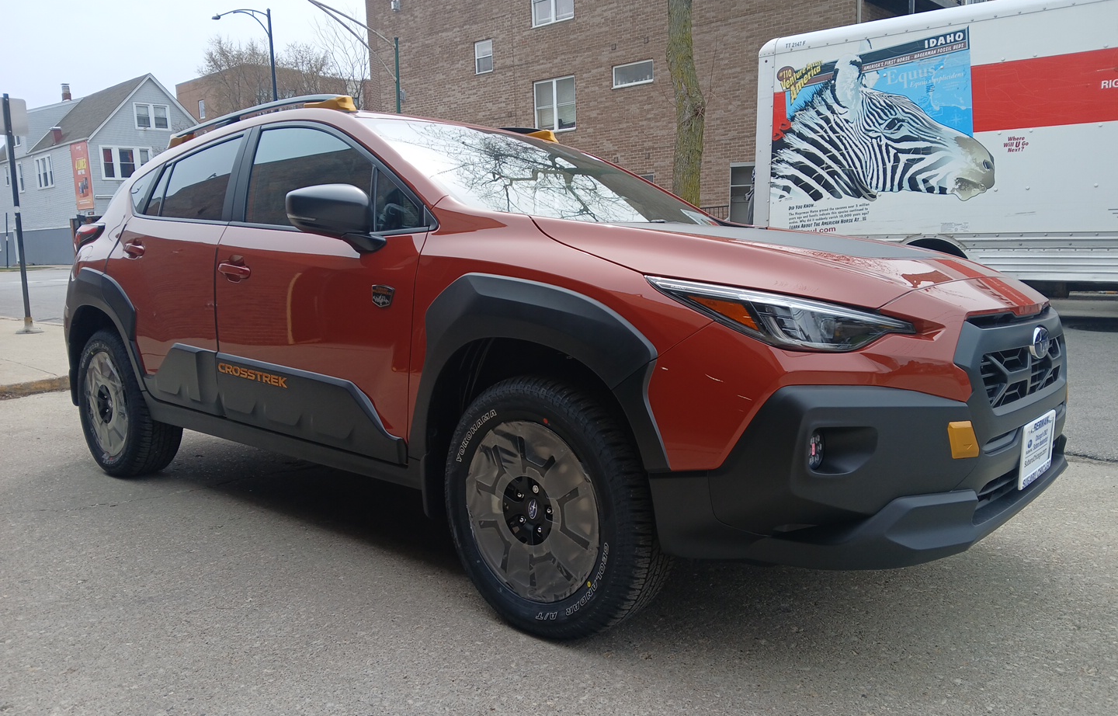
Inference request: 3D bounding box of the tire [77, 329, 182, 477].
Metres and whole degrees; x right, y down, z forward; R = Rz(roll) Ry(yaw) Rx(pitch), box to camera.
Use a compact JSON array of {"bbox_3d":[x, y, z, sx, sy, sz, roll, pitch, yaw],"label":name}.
[{"bbox_3d":[-2.039,0.206,3.991,0.700,0.700,0.235,5,9,40],"label":"tire"}]

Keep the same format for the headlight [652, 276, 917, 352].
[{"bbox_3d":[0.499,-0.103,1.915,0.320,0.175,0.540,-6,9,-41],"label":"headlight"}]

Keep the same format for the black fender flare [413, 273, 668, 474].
[{"bbox_3d":[-0.076,0.058,2.191,0.920,0.550,0.120,5,9,40],"label":"black fender flare"}]

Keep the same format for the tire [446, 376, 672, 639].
[{"bbox_3d":[-0.006,0.388,2.271,0.700,0.700,0.235,5,9,39],"label":"tire"}]

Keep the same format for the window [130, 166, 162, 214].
[{"bbox_3d":[-1.909,-0.771,3.871,0.050,0.240,0.340,19,-8,-42],"label":"window"}]

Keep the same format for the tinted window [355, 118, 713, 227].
[{"bbox_3d":[-0.002,-0.651,3.172,0.900,0.120,1.380,40,29,30],"label":"tinted window"}]

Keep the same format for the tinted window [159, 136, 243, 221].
[{"bbox_3d":[-1.513,-0.739,3.527,0.630,0.360,0.050,6,-10,43],"label":"tinted window"}]

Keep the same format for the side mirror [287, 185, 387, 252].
[{"bbox_3d":[-0.678,-0.426,2.569,0.210,0.200,0.250,5,9,40],"label":"side mirror"}]

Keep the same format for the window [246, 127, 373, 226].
[{"bbox_3d":[-0.896,-0.672,2.991,0.840,0.400,0.050,5,-10,40],"label":"window"}]

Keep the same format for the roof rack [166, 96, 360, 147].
[{"bbox_3d":[-1.296,-0.985,3.502,1.500,0.110,0.080,5,9,40],"label":"roof rack"}]

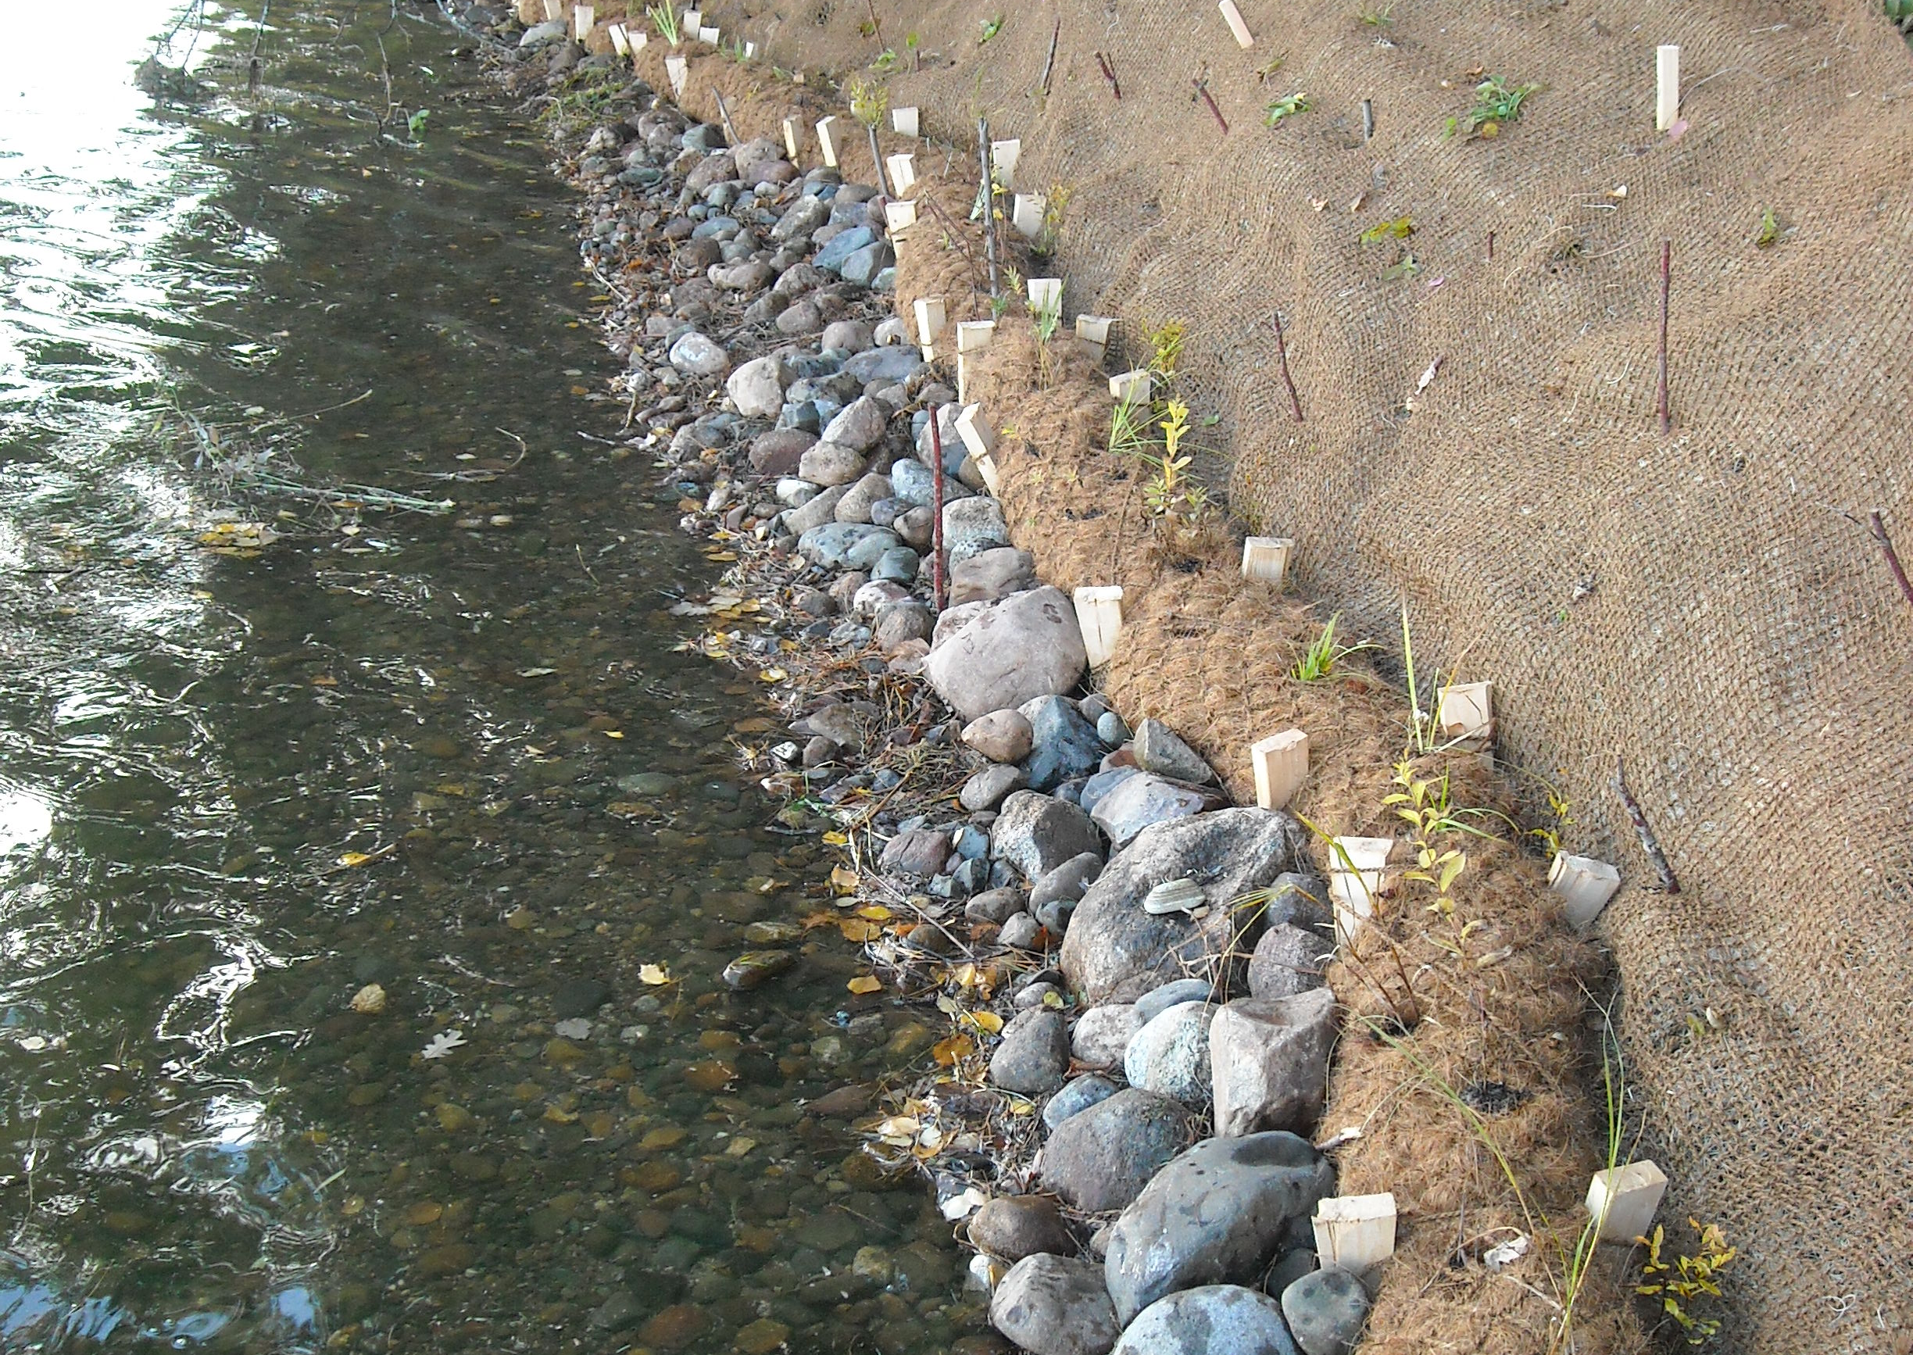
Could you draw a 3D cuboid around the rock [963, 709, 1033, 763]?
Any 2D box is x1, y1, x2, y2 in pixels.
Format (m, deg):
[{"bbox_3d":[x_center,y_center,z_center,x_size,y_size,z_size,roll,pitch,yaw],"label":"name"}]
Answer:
[{"bbox_3d":[0.080,0.109,4.855,0.130,0.095,0.115,-4,21,-9],"label":"rock"}]

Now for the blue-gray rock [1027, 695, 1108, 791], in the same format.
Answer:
[{"bbox_3d":[0.192,0.120,4.711,0.160,0.160,0.200,-4,21,-9],"label":"blue-gray rock"}]

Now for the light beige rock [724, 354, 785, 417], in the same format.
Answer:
[{"bbox_3d":[-0.583,-0.838,7.433,0.172,0.165,0.158,0,21,0],"label":"light beige rock"}]

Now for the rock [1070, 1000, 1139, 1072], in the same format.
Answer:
[{"bbox_3d":[0.212,0.506,3.592,0.110,0.100,0.115,0,21,0],"label":"rock"}]

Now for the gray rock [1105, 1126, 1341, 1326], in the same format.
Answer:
[{"bbox_3d":[0.316,0.668,3.140,0.200,0.185,0.345,18,27,39],"label":"gray rock"}]

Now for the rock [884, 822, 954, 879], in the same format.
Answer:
[{"bbox_3d":[-0.064,0.302,4.483,0.130,0.085,0.105,-11,23,-28],"label":"rock"}]

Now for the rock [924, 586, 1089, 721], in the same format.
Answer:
[{"bbox_3d":[0.095,-0.043,4.815,0.300,0.235,0.270,0,21,0],"label":"rock"}]

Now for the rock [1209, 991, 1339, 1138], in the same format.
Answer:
[{"bbox_3d":[0.427,0.528,3.485,0.175,0.180,0.205,4,21,9],"label":"rock"}]

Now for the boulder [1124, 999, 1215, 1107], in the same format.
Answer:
[{"bbox_3d":[0.310,0.544,3.704,0.145,0.152,0.140,-4,21,-9],"label":"boulder"}]

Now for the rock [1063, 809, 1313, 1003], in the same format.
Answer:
[{"bbox_3d":[0.358,0.354,4.003,0.310,0.270,0.440,18,27,39],"label":"rock"}]

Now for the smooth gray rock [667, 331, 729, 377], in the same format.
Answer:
[{"bbox_3d":[-0.743,-0.926,7.400,0.175,0.125,0.150,0,21,0],"label":"smooth gray rock"}]

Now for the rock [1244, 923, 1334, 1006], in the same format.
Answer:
[{"bbox_3d":[0.468,0.412,3.614,0.135,0.125,0.135,0,21,0],"label":"rock"}]

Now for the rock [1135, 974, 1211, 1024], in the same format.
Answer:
[{"bbox_3d":[0.322,0.482,3.808,0.125,0.073,0.083,-7,22,-19],"label":"rock"}]

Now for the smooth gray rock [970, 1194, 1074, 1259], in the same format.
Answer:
[{"bbox_3d":[0.089,0.735,3.428,0.149,0.087,0.106,4,21,9],"label":"smooth gray rock"}]

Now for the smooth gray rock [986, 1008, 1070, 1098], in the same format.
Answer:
[{"bbox_3d":[0.104,0.524,3.601,0.120,0.120,0.130,0,21,0],"label":"smooth gray rock"}]

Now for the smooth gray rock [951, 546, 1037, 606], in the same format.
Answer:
[{"bbox_3d":[0.082,-0.211,5.567,0.187,0.141,0.141,-4,21,-9],"label":"smooth gray rock"}]

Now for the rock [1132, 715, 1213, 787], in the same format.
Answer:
[{"bbox_3d":[0.371,0.132,4.480,0.105,0.090,0.180,-16,26,-37],"label":"rock"}]

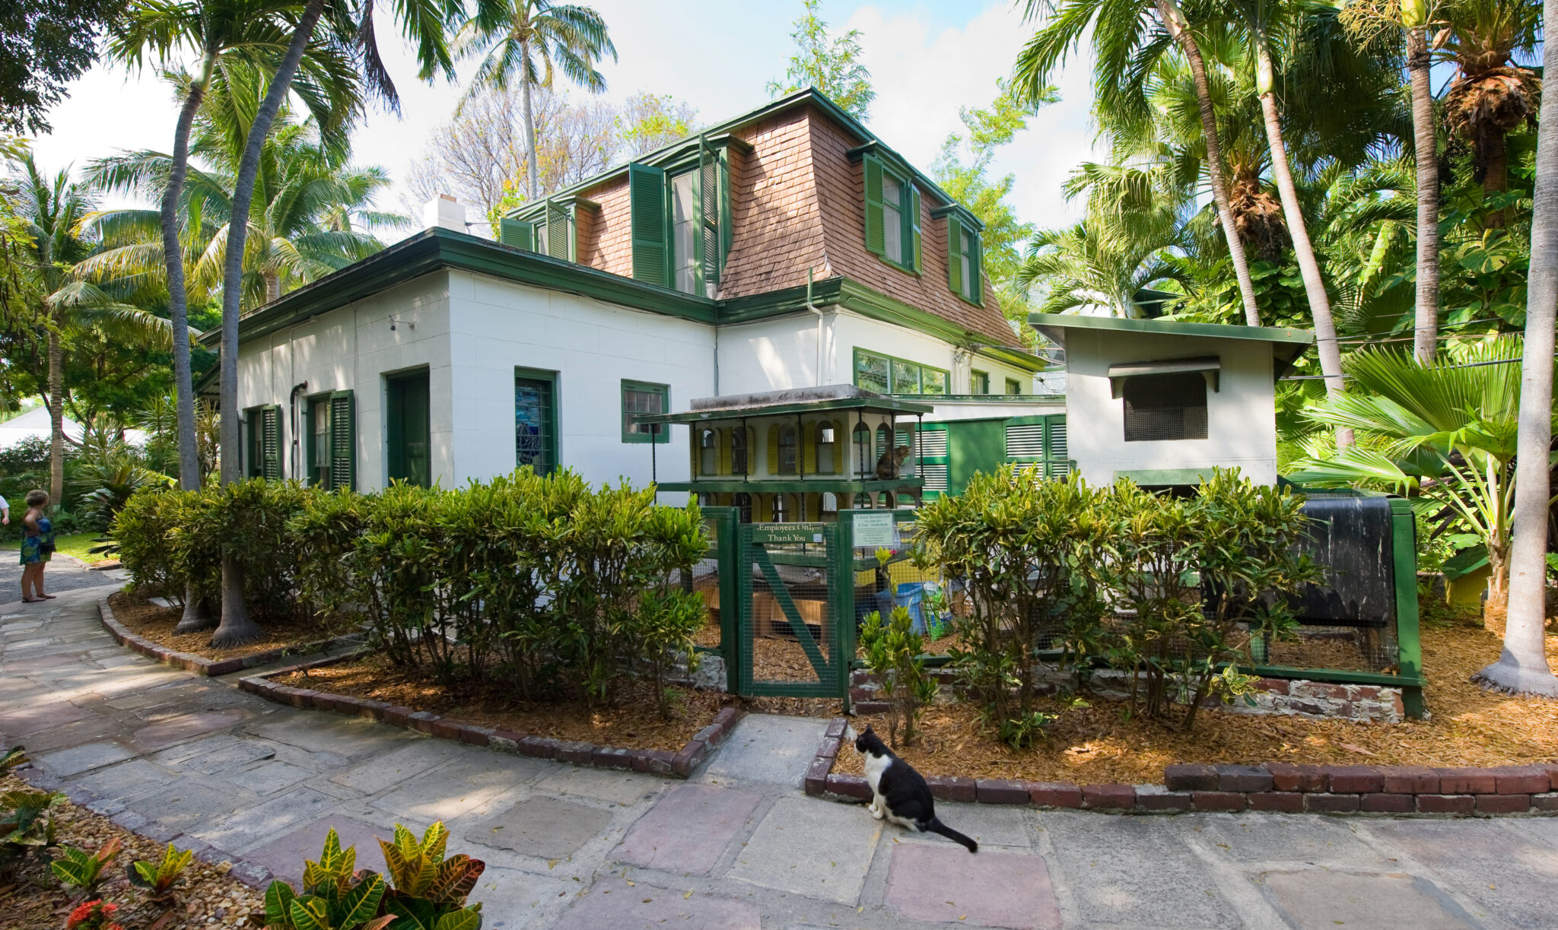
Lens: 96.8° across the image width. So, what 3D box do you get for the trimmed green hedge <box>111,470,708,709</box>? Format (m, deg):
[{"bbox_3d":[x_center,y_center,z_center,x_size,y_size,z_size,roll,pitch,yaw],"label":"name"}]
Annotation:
[{"bbox_3d":[-4.750,0.973,7.150,9.400,1.550,1.300,-2,0,33],"label":"trimmed green hedge"}]

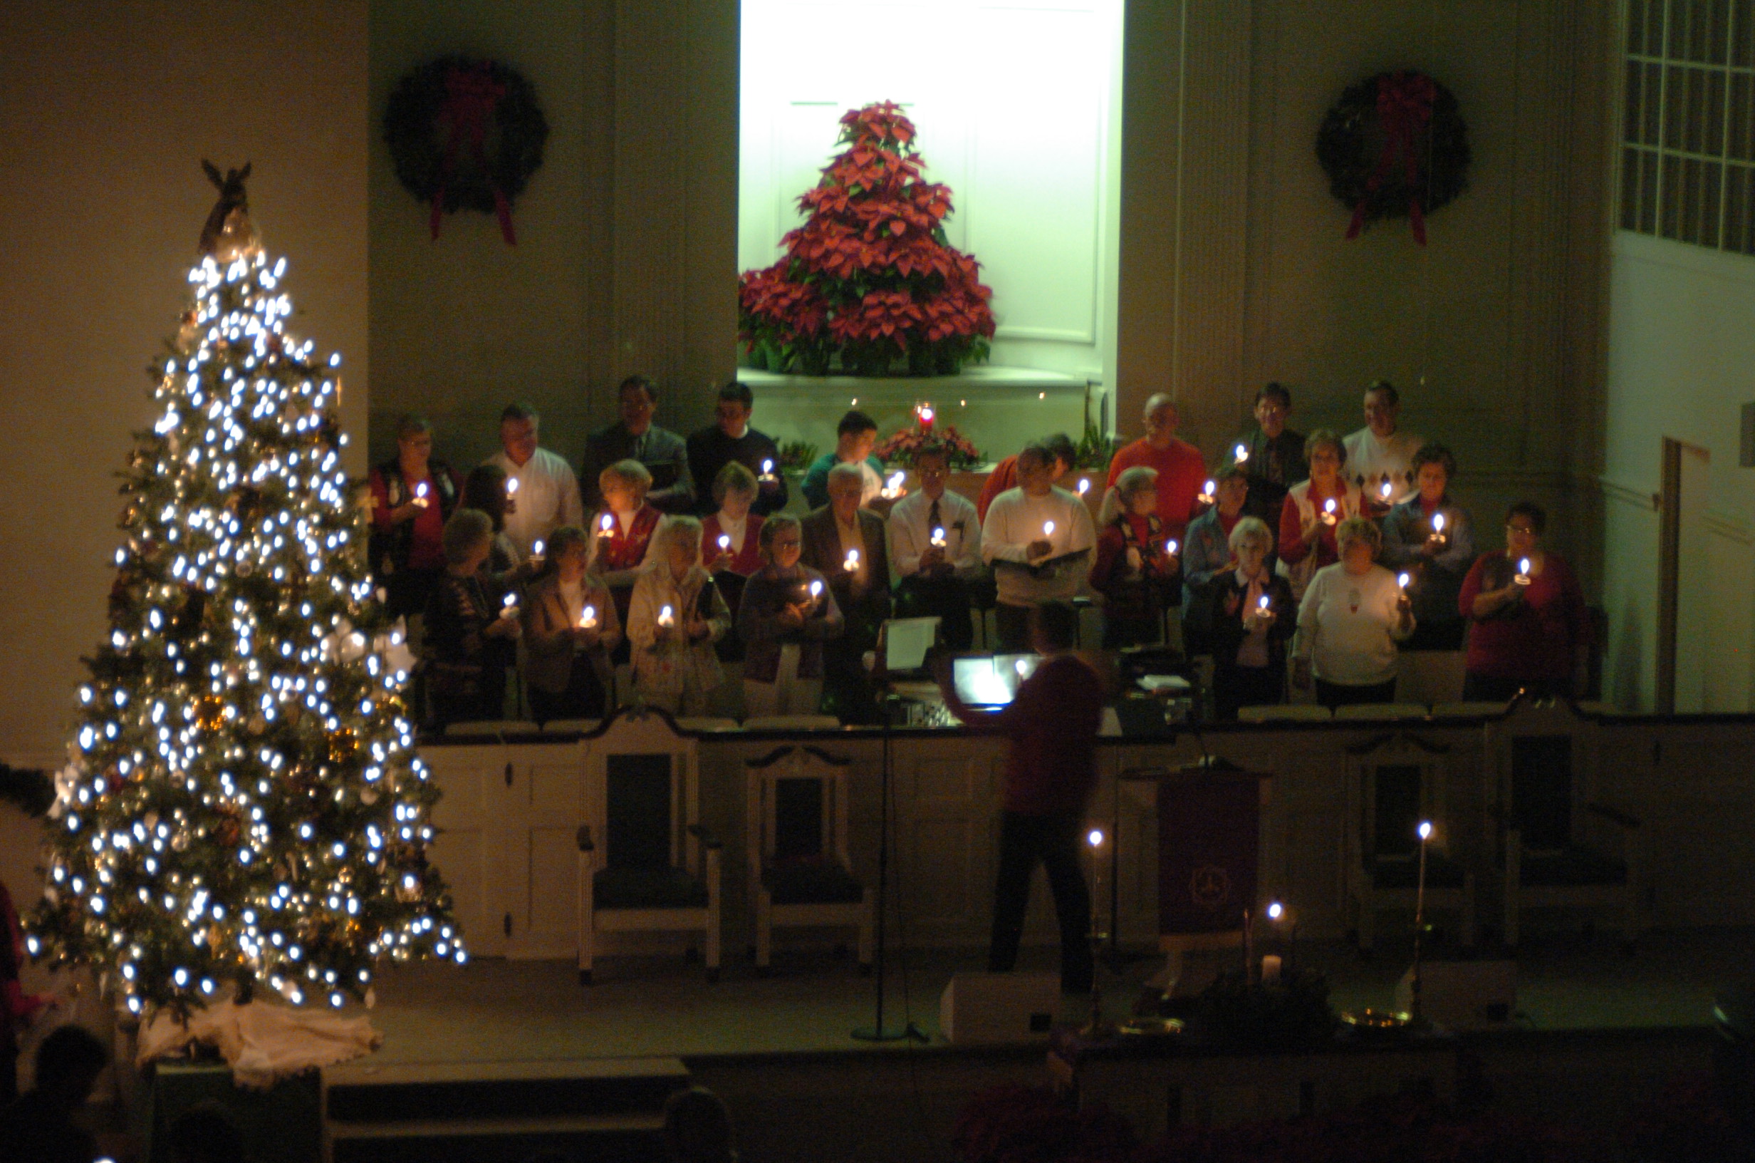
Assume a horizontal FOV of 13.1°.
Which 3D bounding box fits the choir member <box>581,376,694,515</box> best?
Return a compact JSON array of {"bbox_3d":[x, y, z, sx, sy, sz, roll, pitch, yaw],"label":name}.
[{"bbox_3d":[-1.206,-0.132,38.302,0.550,1.770,0.420,0,7,-6],"label":"choir member"}]

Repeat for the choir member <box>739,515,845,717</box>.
[{"bbox_3d":[-0.417,0.504,35.921,0.510,1.630,0.420,-1,7,-14],"label":"choir member"}]

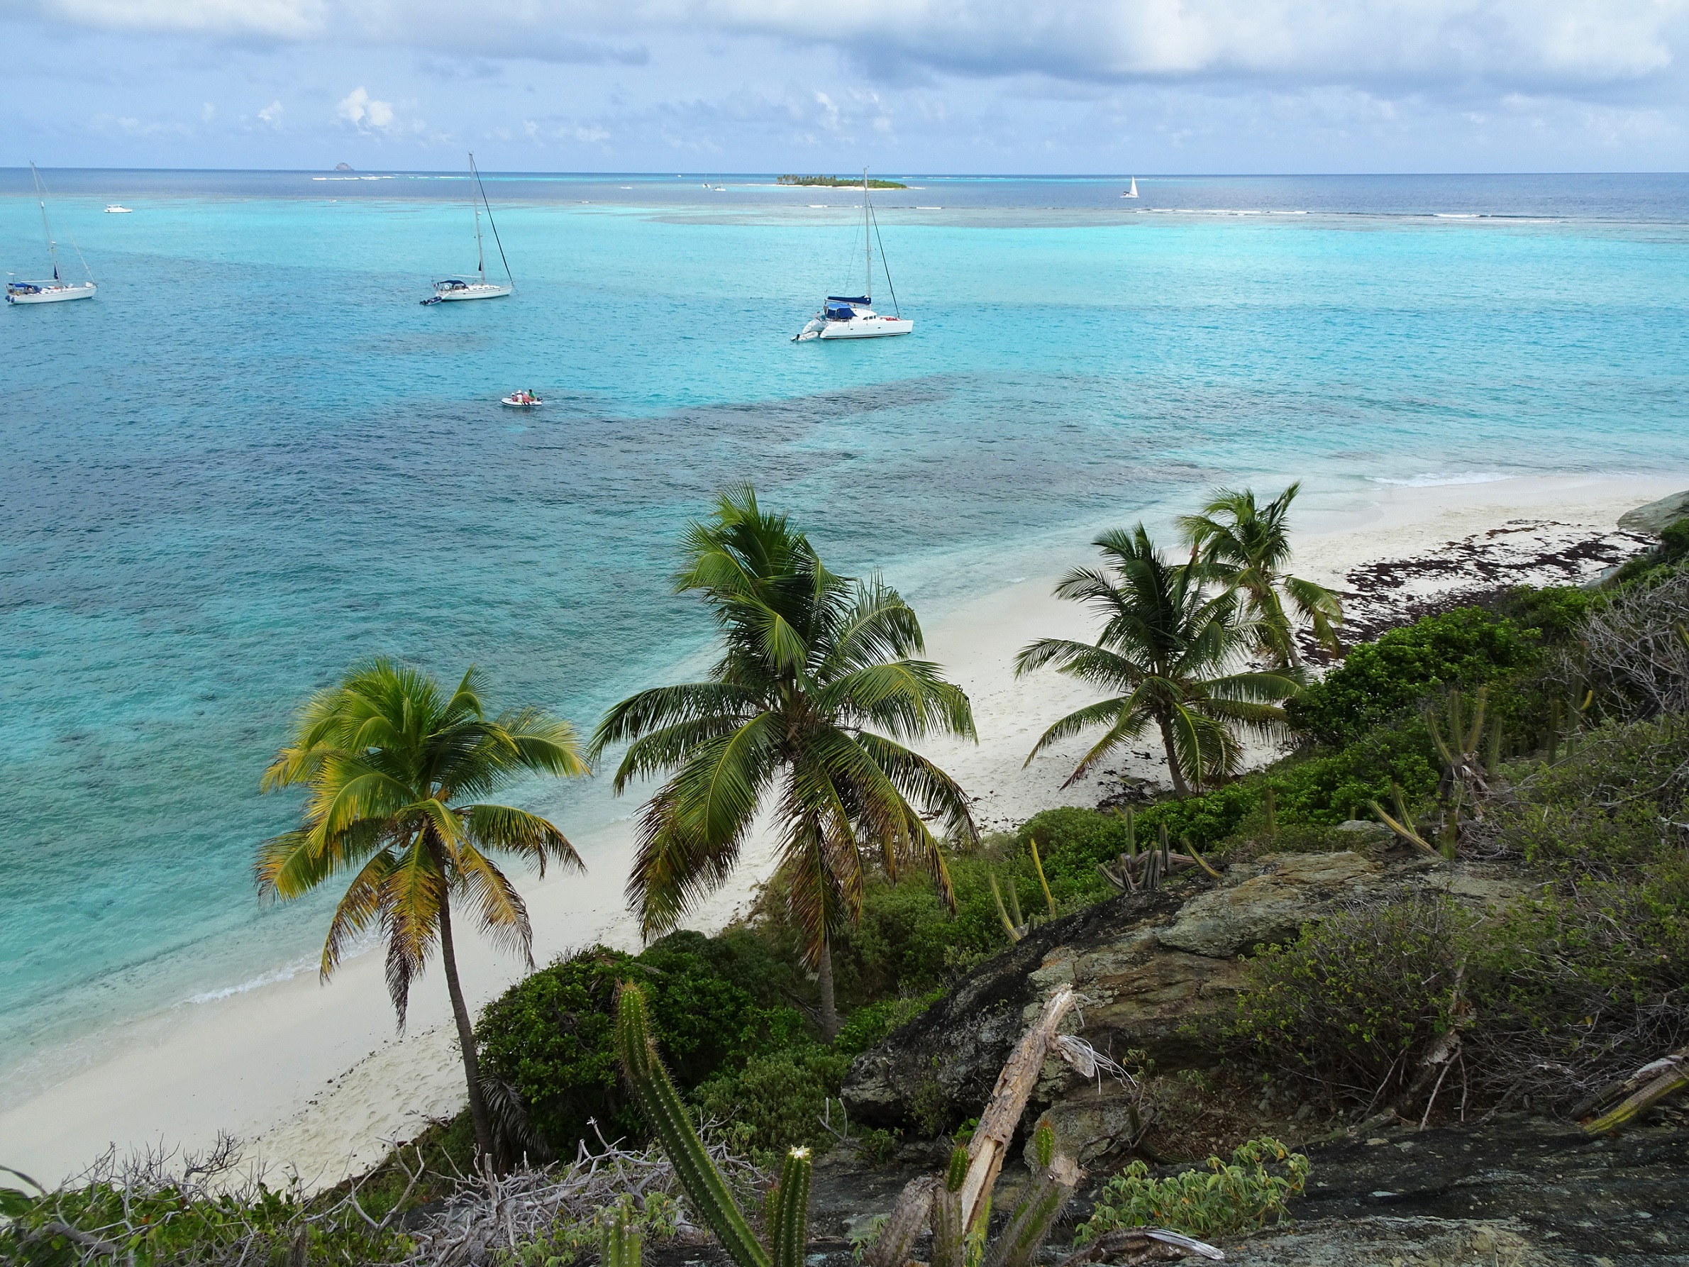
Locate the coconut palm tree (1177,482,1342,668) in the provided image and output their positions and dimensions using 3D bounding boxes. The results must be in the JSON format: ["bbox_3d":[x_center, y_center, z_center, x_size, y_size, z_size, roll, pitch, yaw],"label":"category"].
[{"bbox_3d":[13.394,-1.772,38.013,5.365,6.161,5.365,0,21,0],"label":"coconut palm tree"}]

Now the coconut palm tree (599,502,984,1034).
[{"bbox_3d":[-0.970,2.495,18.972,6.144,9.883,5.837,0,21,0],"label":"coconut palm tree"}]

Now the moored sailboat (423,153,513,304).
[{"bbox_3d":[-53.545,-57.635,167.022,4.000,19.200,12.200,20,29,40],"label":"moored sailboat"}]

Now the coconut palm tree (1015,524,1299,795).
[{"bbox_3d":[7.910,0.817,29.894,7.178,7.255,7.178,0,21,0],"label":"coconut palm tree"}]

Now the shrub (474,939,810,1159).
[{"bbox_3d":[-3.373,6.822,19.500,5.400,3.100,4.200,0,21,0],"label":"shrub"}]

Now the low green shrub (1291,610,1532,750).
[{"bbox_3d":[16.007,1.208,33.000,6.900,3.300,5.000,0,21,0],"label":"low green shrub"}]

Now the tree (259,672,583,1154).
[{"bbox_3d":[-6.047,4.416,17.063,4.736,8.684,4.736,0,21,0],"label":"tree"}]

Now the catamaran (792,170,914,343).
[{"bbox_3d":[1.085,-42.420,130.741,11.800,17.600,6.300,-11,24,-25],"label":"catamaran"}]

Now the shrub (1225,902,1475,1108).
[{"bbox_3d":[2.166,1.569,5.000,1.050,0.820,0.850,0,21,0],"label":"shrub"}]

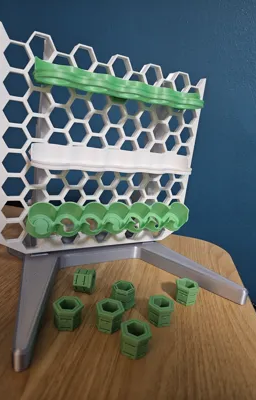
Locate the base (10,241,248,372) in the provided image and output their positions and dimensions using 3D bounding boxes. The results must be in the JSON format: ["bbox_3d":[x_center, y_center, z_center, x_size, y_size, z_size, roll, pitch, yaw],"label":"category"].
[{"bbox_3d":[-0.017,0.079,0.303,0.230,0.015,0.189,-1,15,-30],"label":"base"}]

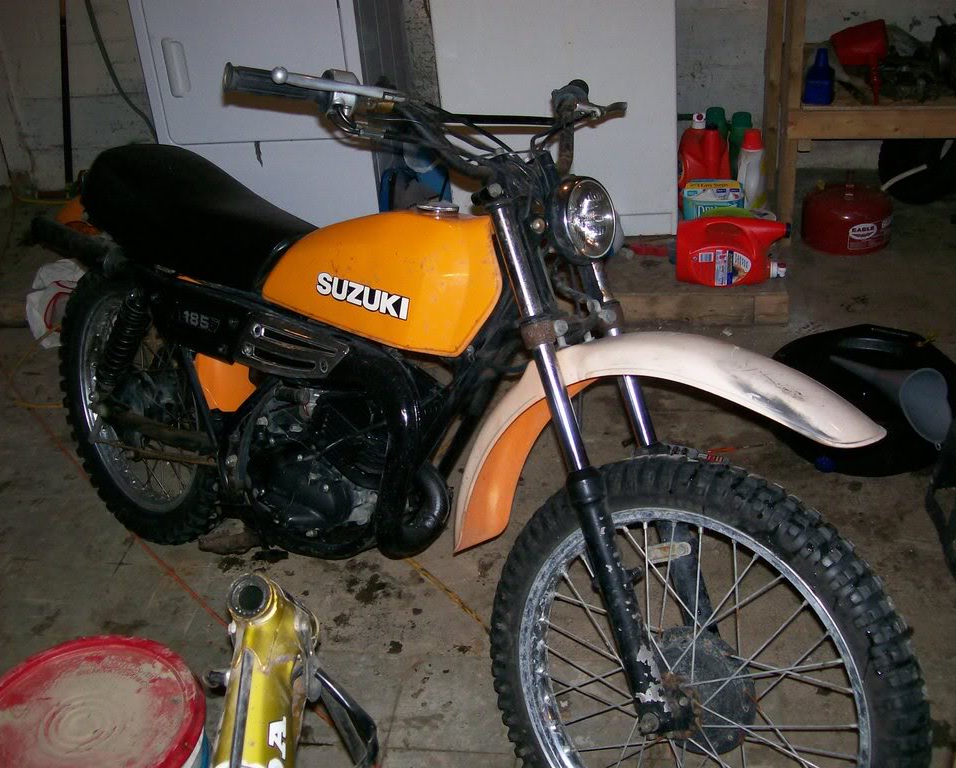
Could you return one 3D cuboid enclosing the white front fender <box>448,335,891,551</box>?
[{"bbox_3d":[0.246,0.138,1.534,0.590,0.430,0.140,21,19,33],"label":"white front fender"}]

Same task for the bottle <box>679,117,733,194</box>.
[{"bbox_3d":[0.808,-0.802,3.800,0.135,0.325,0.190,-10,28,-9],"label":"bottle"}]

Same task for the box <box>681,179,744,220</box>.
[{"bbox_3d":[0.776,-0.572,3.510,0.190,0.200,0.075,1,28,12],"label":"box"}]

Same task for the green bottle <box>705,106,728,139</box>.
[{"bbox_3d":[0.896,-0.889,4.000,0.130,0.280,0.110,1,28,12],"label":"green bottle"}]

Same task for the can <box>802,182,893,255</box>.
[{"bbox_3d":[1.239,-0.552,3.570,0.295,0.205,0.295,-4,27,2],"label":"can"}]

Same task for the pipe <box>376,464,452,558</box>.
[{"bbox_3d":[-0.115,0.213,1.733,0.120,0.135,0.095,22,22,36],"label":"pipe"}]

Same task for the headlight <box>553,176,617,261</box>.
[{"bbox_3d":[0.137,-0.234,1.561,0.090,0.125,0.125,3,9,37],"label":"headlight"}]

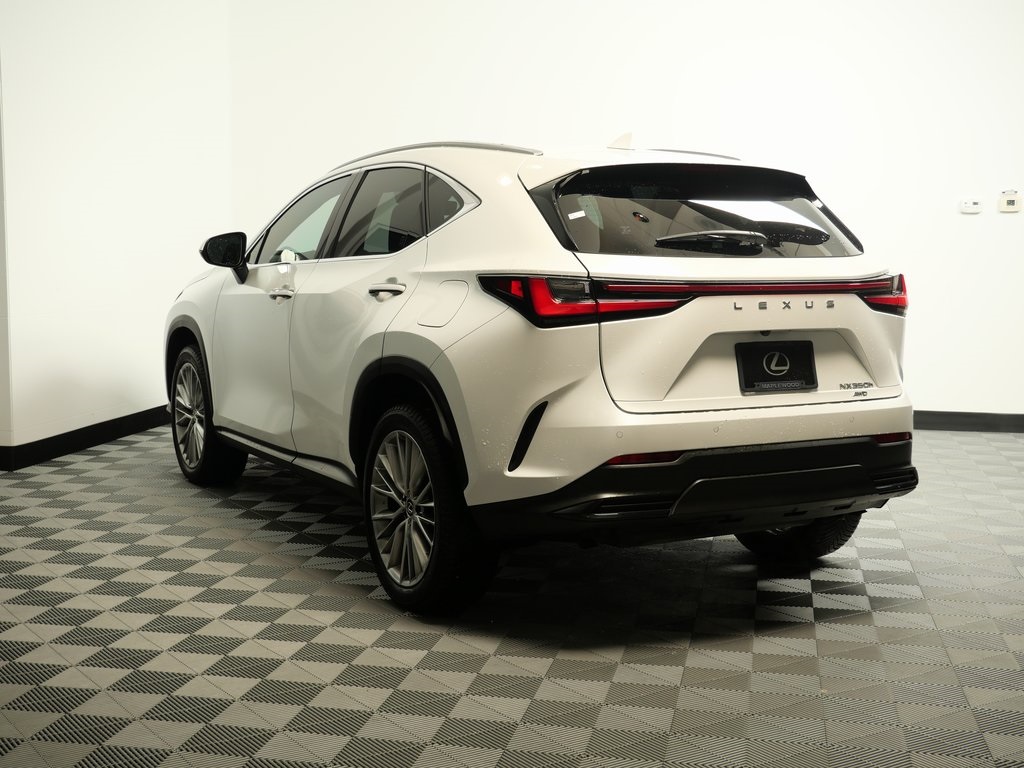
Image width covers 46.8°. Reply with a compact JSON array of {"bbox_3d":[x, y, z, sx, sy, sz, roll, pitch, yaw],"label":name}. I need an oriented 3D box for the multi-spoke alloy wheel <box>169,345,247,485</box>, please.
[{"bbox_3d":[-1.552,0.153,6.138,0.235,0.735,0.720,-3,7,-30],"label":"multi-spoke alloy wheel"}]

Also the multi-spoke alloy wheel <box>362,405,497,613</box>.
[{"bbox_3d":[-0.281,0.415,4.150,0.240,0.735,0.730,-3,7,-30],"label":"multi-spoke alloy wheel"}]

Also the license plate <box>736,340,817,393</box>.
[{"bbox_3d":[0.848,-0.055,3.776,0.305,0.160,0.022,-3,-3,-28],"label":"license plate"}]

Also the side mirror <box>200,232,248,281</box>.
[{"bbox_3d":[-1.308,-0.570,5.323,0.215,0.215,0.160,-3,7,-30],"label":"side mirror"}]

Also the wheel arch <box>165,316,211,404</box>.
[{"bbox_3d":[-1.637,-0.109,6.074,0.140,0.470,0.860,-3,7,-30],"label":"wheel arch"}]

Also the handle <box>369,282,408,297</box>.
[{"bbox_3d":[-0.436,-0.334,4.187,0.055,0.042,0.230,-3,7,-30],"label":"handle"}]

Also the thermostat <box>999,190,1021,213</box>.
[{"bbox_3d":[3.546,-1.301,8.434,0.138,0.150,0.035,2,6,9],"label":"thermostat"}]

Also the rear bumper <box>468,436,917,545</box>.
[{"bbox_3d":[0.768,0.332,3.911,1.750,0.330,0.500,-3,7,-28],"label":"rear bumper"}]

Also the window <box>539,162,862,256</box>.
[{"bbox_3d":[0.706,-0.566,3.924,1.160,0.440,0.120,-3,-35,-28],"label":"window"}]

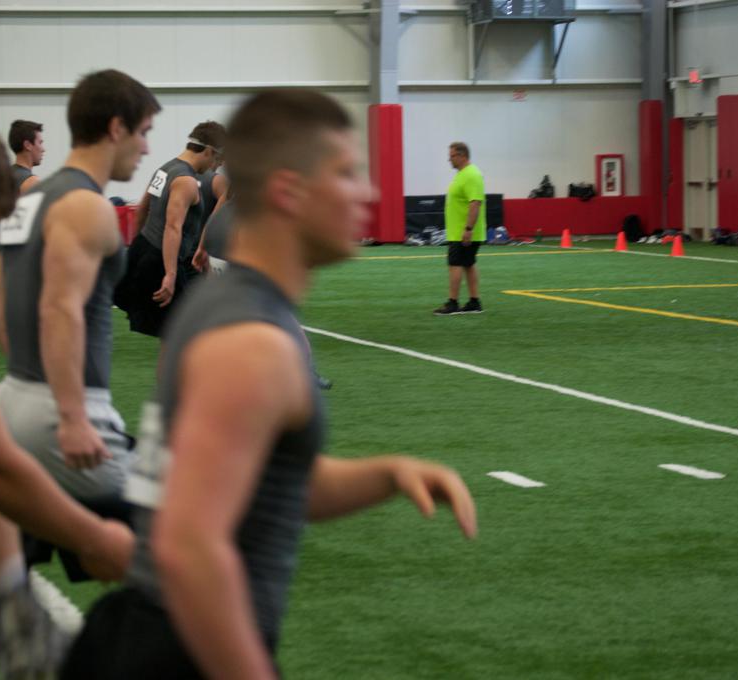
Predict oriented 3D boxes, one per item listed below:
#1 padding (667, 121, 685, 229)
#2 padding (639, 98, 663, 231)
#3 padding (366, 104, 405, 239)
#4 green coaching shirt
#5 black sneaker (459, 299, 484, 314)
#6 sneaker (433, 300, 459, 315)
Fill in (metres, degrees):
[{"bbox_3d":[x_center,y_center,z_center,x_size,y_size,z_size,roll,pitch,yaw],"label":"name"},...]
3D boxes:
[{"bbox_3d":[5.715,-3.011,49.100,0.120,2.200,0.550,-2,4,-15],"label":"padding"},{"bbox_3d":[5.271,-3.200,49.300,0.340,2.500,0.420,-2,4,-15],"label":"padding"},{"bbox_3d":[0.317,-3.019,47.900,0.470,2.480,0.580,-2,4,-15],"label":"padding"},{"bbox_3d":[0.975,-1.379,26.500,0.380,0.780,0.560,-2,4,-15],"label":"green coaching shirt"},{"bbox_3d":[1.018,-0.333,26.633,0.280,0.120,0.110,-2,4,-15],"label":"black sneaker"},{"bbox_3d":[0.778,-0.320,26.515,0.280,0.120,0.110,-2,4,-15],"label":"sneaker"}]

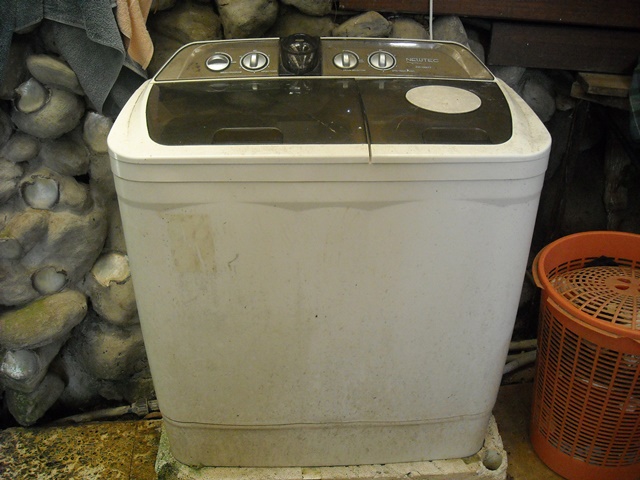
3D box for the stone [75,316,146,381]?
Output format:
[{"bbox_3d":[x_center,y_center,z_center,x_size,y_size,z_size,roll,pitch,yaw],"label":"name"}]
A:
[{"bbox_3d":[-0.548,0.285,1.700,0.185,0.140,0.140,0,29,0],"label":"stone"}]

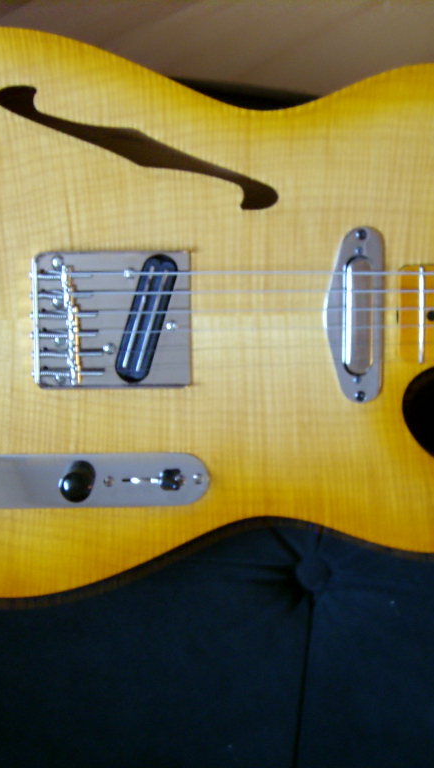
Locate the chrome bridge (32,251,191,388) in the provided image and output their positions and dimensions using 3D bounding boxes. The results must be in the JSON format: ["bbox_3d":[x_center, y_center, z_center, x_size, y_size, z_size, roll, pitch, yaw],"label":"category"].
[{"bbox_3d":[-0.058,-0.035,0.574,0.089,0.015,0.077,-1,96,-5],"label":"chrome bridge"}]

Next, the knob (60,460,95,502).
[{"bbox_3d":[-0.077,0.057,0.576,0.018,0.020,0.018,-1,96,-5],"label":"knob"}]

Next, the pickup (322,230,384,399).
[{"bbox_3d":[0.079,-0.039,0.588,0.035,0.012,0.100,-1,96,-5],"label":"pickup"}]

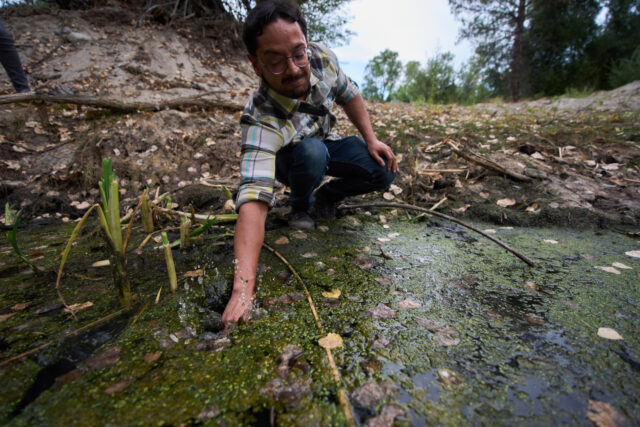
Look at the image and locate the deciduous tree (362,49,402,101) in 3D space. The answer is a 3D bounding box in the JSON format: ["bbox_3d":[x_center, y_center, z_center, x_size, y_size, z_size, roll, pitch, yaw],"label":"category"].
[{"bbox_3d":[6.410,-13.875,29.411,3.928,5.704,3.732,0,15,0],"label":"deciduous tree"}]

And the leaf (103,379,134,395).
[{"bbox_3d":[-0.401,0.345,0.566,0.045,0.010,0.022,-9,15,-37],"label":"leaf"}]

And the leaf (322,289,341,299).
[{"bbox_3d":[0.040,0.265,0.935,0.062,0.020,0.051,-2,16,-6],"label":"leaf"}]

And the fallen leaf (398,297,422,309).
[{"bbox_3d":[0.234,0.238,0.750,0.056,0.012,0.042,-3,15,-11],"label":"fallen leaf"}]

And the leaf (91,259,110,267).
[{"bbox_3d":[-0.759,0.176,0.989,0.052,0.008,0.047,-9,17,-29],"label":"leaf"}]

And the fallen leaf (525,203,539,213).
[{"bbox_3d":[1.095,-0.030,1.470,0.068,0.030,0.055,0,15,0],"label":"fallen leaf"}]

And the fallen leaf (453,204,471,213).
[{"bbox_3d":[0.806,-0.029,1.620,0.090,0.030,0.060,2,16,6],"label":"fallen leaf"}]

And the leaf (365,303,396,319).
[{"bbox_3d":[0.182,0.288,0.822,0.077,0.015,0.078,-11,16,-42],"label":"leaf"}]

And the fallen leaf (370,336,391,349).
[{"bbox_3d":[0.132,0.275,0.612,0.046,0.012,0.028,-12,19,-38],"label":"fallen leaf"}]

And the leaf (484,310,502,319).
[{"bbox_3d":[0.494,0.293,0.817,0.027,0.008,0.045,-12,17,-44],"label":"leaf"}]

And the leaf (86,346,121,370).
[{"bbox_3d":[-0.506,0.342,0.672,0.065,0.012,0.061,-6,16,-20],"label":"leaf"}]

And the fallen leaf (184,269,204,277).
[{"bbox_3d":[-0.477,0.227,1.080,0.067,0.015,0.049,-5,16,-18],"label":"fallen leaf"}]

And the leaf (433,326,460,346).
[{"bbox_3d":[0.333,0.321,0.747,0.062,0.012,0.080,8,18,27],"label":"leaf"}]

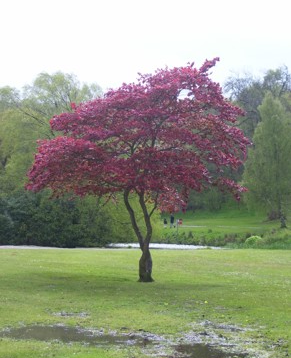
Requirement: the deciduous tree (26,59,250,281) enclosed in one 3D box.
[{"bbox_3d":[-0.200,-0.230,19.600,5.500,5.550,5.200,0,-3,0],"label":"deciduous tree"}]

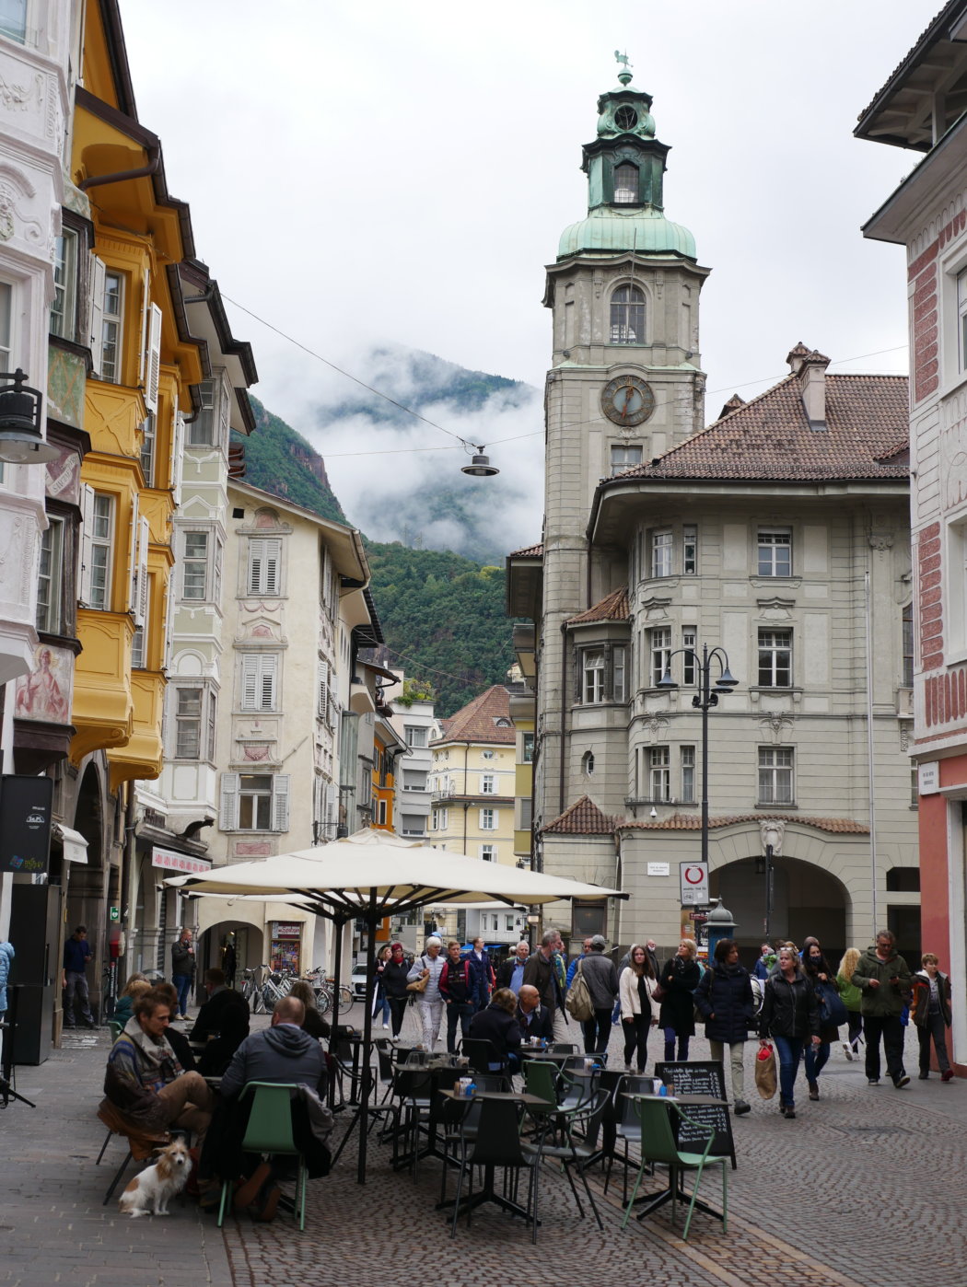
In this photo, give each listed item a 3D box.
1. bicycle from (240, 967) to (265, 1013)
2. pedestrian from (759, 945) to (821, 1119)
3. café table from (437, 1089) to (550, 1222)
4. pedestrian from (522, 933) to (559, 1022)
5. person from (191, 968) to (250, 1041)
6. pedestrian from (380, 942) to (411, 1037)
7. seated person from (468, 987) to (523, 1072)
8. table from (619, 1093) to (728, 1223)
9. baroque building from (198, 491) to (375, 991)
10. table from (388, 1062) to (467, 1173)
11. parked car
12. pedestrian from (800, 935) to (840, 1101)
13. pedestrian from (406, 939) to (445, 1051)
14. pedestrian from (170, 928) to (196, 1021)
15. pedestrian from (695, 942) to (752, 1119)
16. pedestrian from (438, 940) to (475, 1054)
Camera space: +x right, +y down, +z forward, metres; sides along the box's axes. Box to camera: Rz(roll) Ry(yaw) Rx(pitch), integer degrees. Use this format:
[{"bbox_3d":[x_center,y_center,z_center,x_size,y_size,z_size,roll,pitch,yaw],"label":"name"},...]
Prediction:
[{"bbox_3d":[-5.299,8.020,42.600,0.580,1.030,1.720,0,-9,5],"label":"bicycle"},{"bbox_3d":[3.109,3.930,18.850,0.600,1.690,0.450,1,-9,3],"label":"pedestrian"},{"bbox_3d":[0.055,3.142,11.414,0.600,0.725,0.630,0,-9,10],"label":"café table"},{"bbox_3d":[0.708,4.206,21.512,0.500,1.740,0.550,-4,-10,30],"label":"pedestrian"},{"bbox_3d":[-2.628,3.889,18.200,0.820,1.360,0.580,-3,-10,22],"label":"person"},{"bbox_3d":[-1.456,5.855,31.300,0.520,1.650,0.420,2,-9,-6],"label":"pedestrian"},{"bbox_3d":[0.103,3.837,17.300,0.560,1.280,0.800,-7,-12,41],"label":"seated person"},{"bbox_3d":[1.277,3.415,12.400,0.610,0.740,0.640,2,-9,-5],"label":"table"},{"bbox_3d":[-5.563,2.959,50.120,4.900,13.300,8.000,1,-9,-2],"label":"baroque building"},{"bbox_3d":[-0.388,3.586,14.050,0.620,0.740,0.700,2,-9,-8],"label":"table"},{"bbox_3d":[-4.747,14.028,77.000,1.820,1.560,4.400,1,-9,1],"label":"parked car"},{"bbox_3d":[3.728,4.219,20.700,0.560,1.720,0.480,0,-9,8],"label":"pedestrian"},{"bbox_3d":[-0.750,4.654,24.272,0.530,1.640,0.420,4,-9,-20],"label":"pedestrian"},{"bbox_3d":[-6.005,6.625,37.200,0.450,1.780,0.500,-4,-10,28],"label":"pedestrian"},{"bbox_3d":[2.363,3.702,18.003,0.580,1.670,0.480,3,-9,-8],"label":"pedestrian"},{"bbox_3d":[-0.334,4.575,23.577,0.500,1.600,0.400,2,-9,-3],"label":"pedestrian"}]

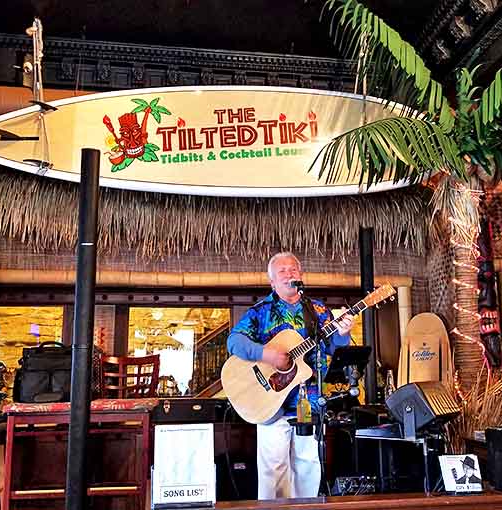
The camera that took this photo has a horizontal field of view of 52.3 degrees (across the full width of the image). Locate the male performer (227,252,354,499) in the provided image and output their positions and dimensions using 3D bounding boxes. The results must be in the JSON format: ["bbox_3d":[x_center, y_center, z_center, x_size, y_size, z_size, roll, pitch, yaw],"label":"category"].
[{"bbox_3d":[0.210,0.839,2.700,0.650,1.730,0.460,-1,-10,0],"label":"male performer"}]

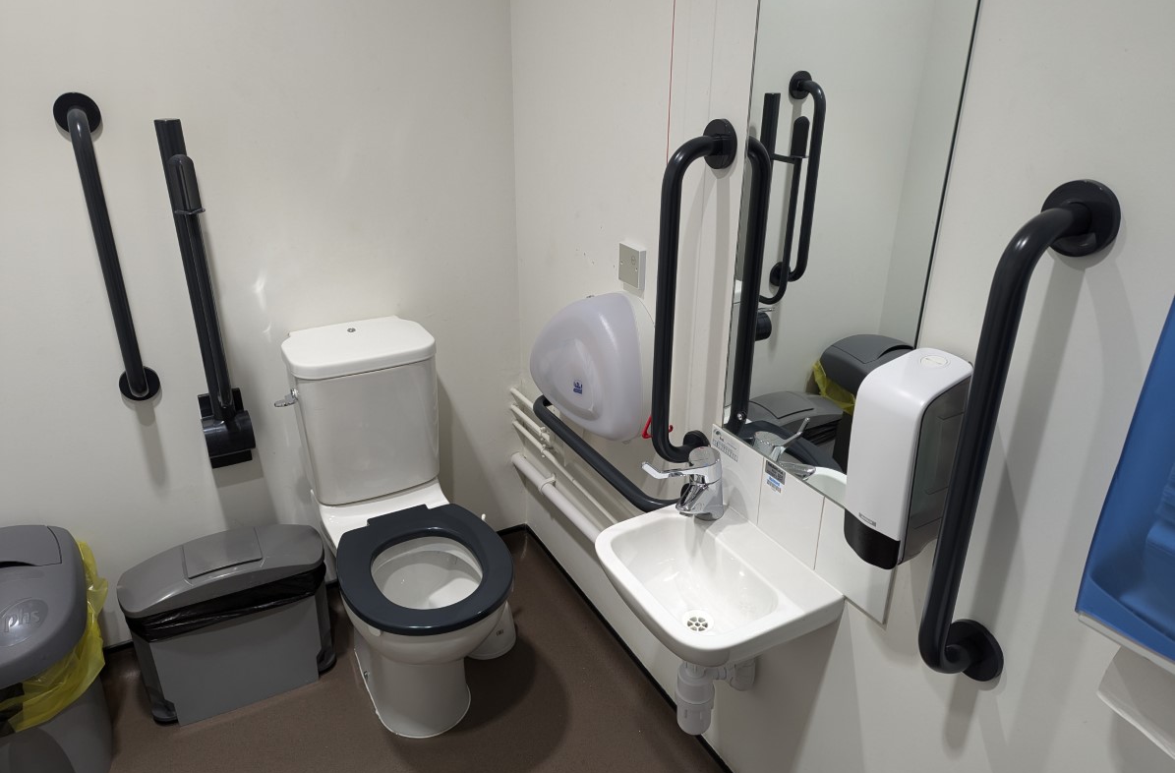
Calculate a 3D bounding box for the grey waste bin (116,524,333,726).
[{"bbox_3d":[-0.848,0.557,1.966,0.440,0.407,0.190,-12,26,-26],"label":"grey waste bin"}]

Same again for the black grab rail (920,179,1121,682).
[{"bbox_3d":[0.485,0.099,0.977,0.116,0.678,0.084,-12,26,-26],"label":"black grab rail"}]

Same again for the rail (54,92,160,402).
[{"bbox_3d":[-1.044,-0.271,1.785,0.083,0.696,0.110,-12,26,-26],"label":"rail"}]

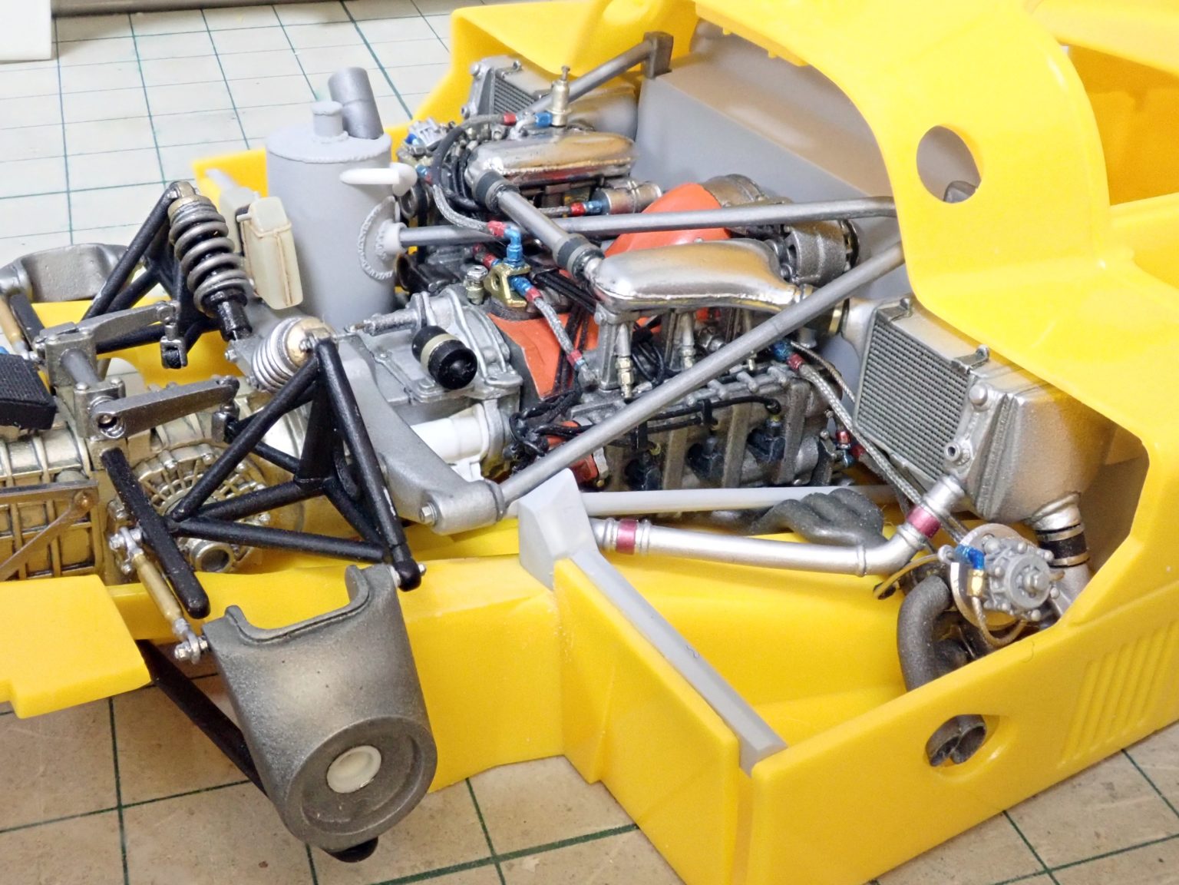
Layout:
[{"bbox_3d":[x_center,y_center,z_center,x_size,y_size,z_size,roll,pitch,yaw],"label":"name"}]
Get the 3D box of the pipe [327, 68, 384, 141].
[{"bbox_3d":[-0.019,-0.027,0.104,0.003,0.003,0.006,-15,80,-6],"label":"pipe"}]

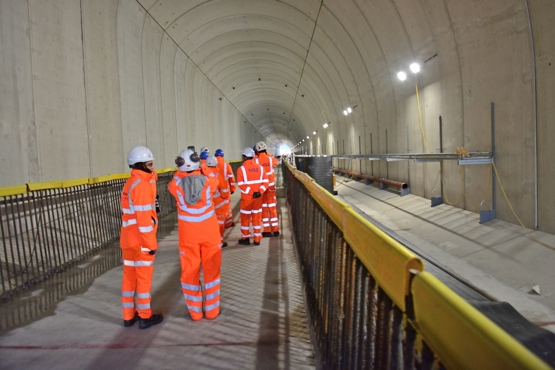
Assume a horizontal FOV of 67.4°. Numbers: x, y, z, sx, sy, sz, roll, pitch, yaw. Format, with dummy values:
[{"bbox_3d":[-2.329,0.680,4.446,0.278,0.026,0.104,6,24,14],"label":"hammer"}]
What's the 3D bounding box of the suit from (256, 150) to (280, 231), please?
[{"bbox_3d":[-0.194,0.154,8.500,0.580,1.620,0.420,-1,4,6],"label":"suit"}]

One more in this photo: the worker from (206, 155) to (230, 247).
[{"bbox_3d":[-1.125,0.259,7.800,0.520,1.700,0.460,1,5,25],"label":"worker"}]

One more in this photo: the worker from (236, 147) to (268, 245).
[{"bbox_3d":[-0.471,0.176,7.850,0.600,1.830,0.400,-2,5,-8],"label":"worker"}]

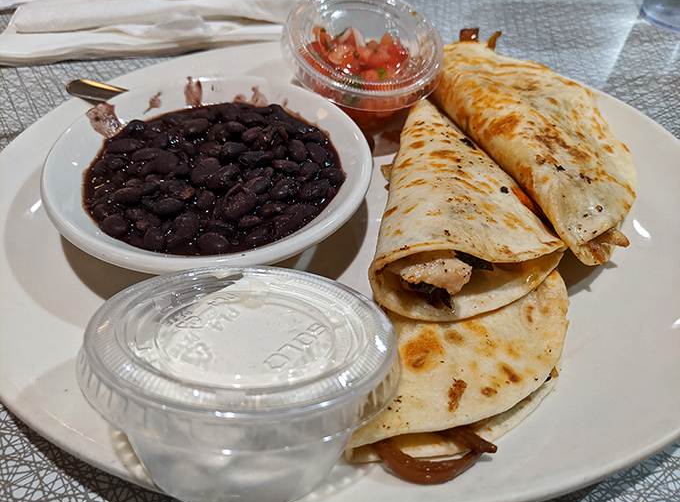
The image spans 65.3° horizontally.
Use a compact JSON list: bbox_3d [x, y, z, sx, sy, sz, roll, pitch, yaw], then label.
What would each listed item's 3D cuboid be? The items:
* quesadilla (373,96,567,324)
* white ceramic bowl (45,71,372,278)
[{"bbox_3d":[0.041,-0.021,0.193,0.064,0.033,0.112,-1,40,-2],"label":"quesadilla"},{"bbox_3d":[-0.045,-0.021,0.201,0.112,0.035,0.112,2,44,-2],"label":"white ceramic bowl"}]

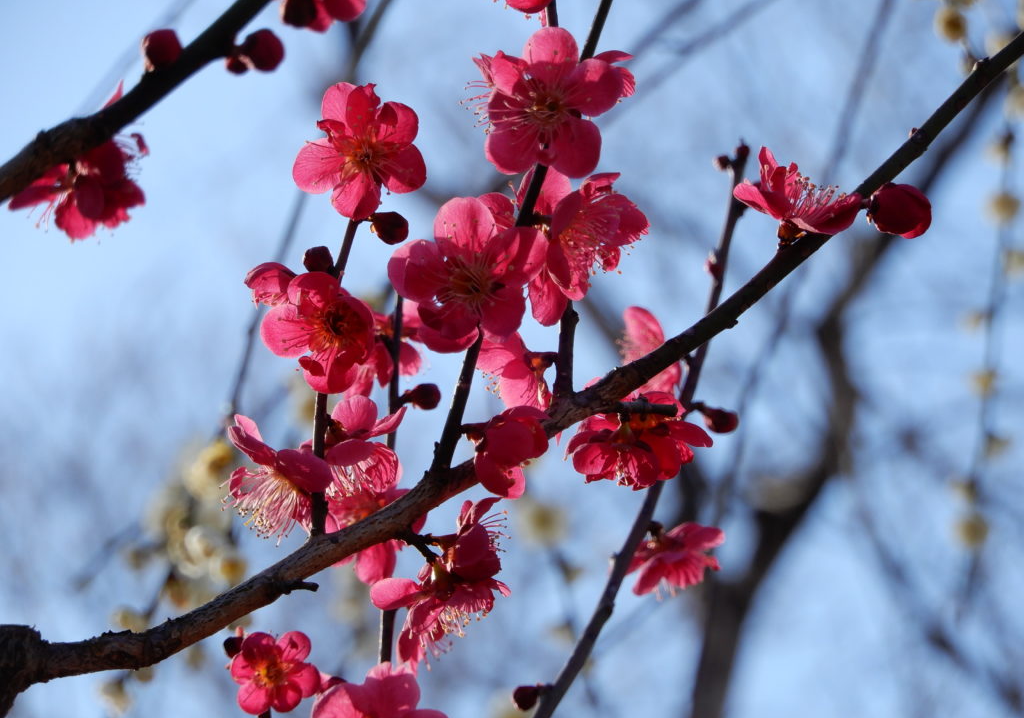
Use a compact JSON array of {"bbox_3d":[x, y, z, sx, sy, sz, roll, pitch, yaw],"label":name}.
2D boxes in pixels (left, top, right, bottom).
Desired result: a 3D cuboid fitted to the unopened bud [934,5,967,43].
[{"bbox_3d":[0.116,-0.088,1.950,0.007,0.008,0.007,7,-49,-24],"label":"unopened bud"}]

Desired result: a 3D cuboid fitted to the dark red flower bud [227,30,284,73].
[{"bbox_3d":[-0.045,-0.054,1.310,0.010,0.008,0.008,6,-13,15],"label":"dark red flower bud"}]

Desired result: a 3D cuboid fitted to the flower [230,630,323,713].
[{"bbox_3d":[-0.046,0.060,1.420,0.017,0.017,0.008,0,3,0],"label":"flower"}]

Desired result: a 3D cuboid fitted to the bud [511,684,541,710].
[{"bbox_3d":[0.003,0.063,1.370,0.006,0.005,0.005,-13,-10,-22],"label":"bud"}]

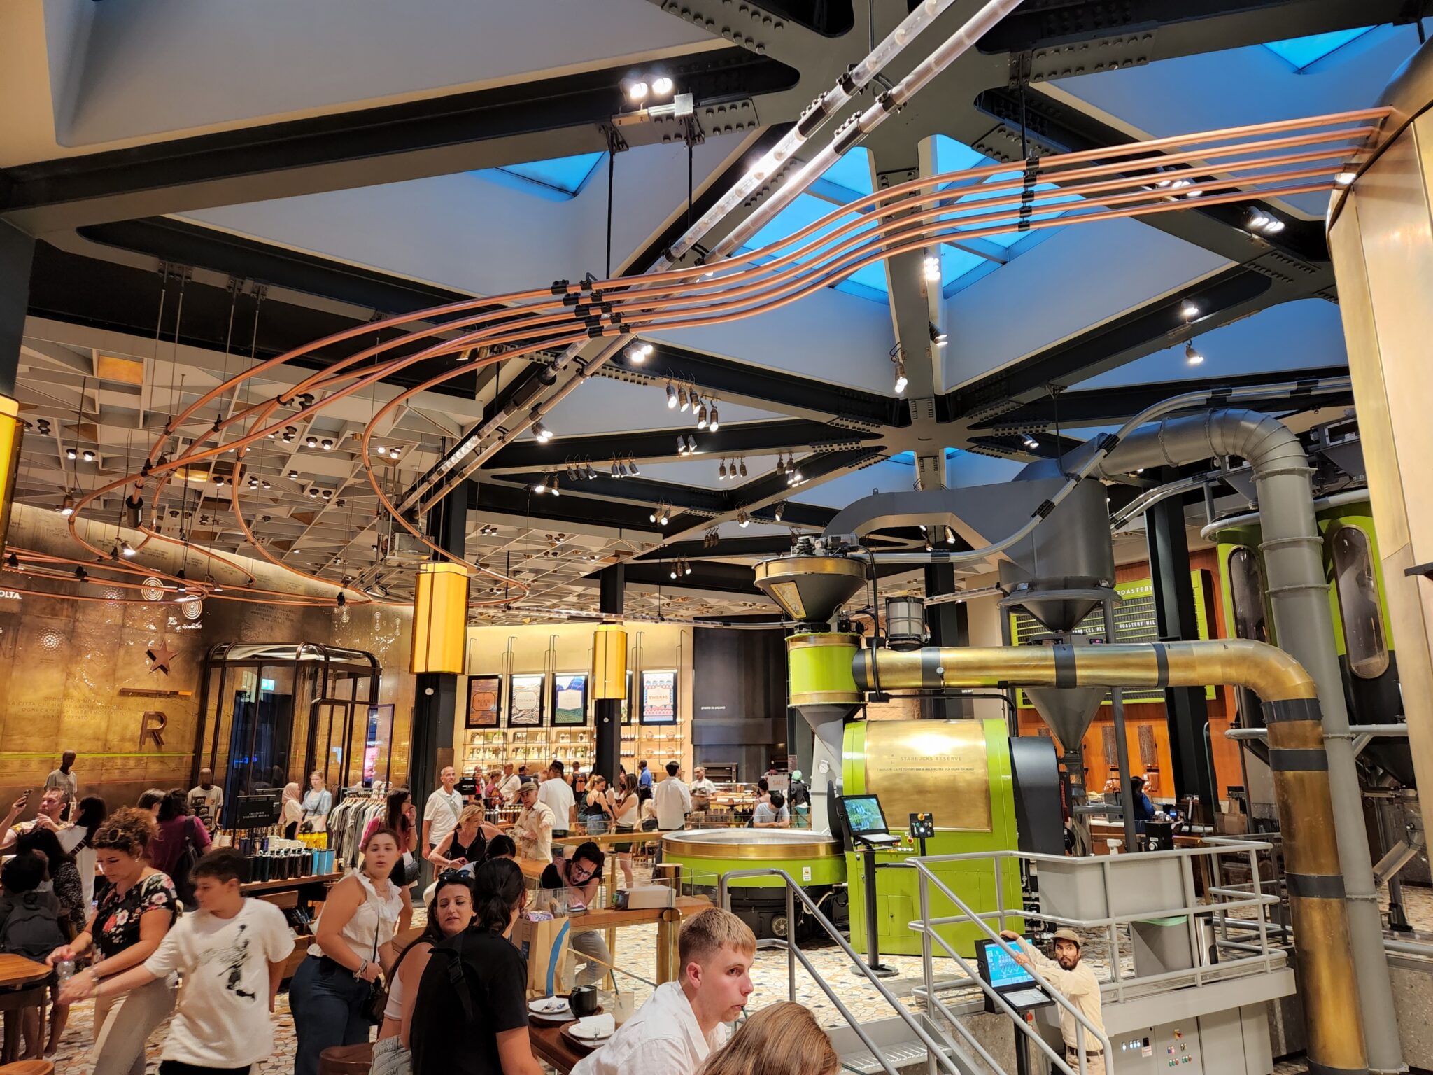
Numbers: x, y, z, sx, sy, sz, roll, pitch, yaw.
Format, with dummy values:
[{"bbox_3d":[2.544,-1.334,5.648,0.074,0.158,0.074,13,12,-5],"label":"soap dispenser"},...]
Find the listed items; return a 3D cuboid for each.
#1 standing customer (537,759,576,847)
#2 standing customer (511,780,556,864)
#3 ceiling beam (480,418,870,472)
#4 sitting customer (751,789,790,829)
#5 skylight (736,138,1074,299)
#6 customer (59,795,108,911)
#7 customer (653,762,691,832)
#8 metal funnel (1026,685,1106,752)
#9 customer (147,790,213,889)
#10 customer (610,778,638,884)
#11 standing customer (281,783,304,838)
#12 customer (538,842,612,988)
[{"bbox_3d":[-2.070,3.826,12.357,0.520,1.820,0.340,3,-13,-12],"label":"standing customer"},{"bbox_3d":[-2.085,3.619,10.765,0.500,1.660,0.370,-6,-14,24],"label":"standing customer"},{"bbox_3d":[-0.572,-1.206,12.440,5.250,0.420,0.300,-3,-13,12],"label":"ceiling beam"},{"bbox_3d":[0.713,3.956,12.403,0.550,1.200,0.650,-1,-13,3],"label":"sitting customer"},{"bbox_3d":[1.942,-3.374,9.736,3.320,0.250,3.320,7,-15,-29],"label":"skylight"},{"bbox_3d":[-5.563,3.077,8.275,0.360,1.620,0.420,-1,-13,3],"label":"customer"},{"bbox_3d":[-0.610,3.997,13.036,0.530,1.790,0.340,-3,-13,11],"label":"customer"},{"bbox_3d":[3.981,1.975,10.815,1.100,0.950,1.100,0,-13,0],"label":"metal funnel"},{"bbox_3d":[-4.351,2.848,7.662,0.520,1.600,0.420,5,-14,-22],"label":"customer"},{"bbox_3d":[-1.231,4.026,12.829,0.450,1.620,0.450,-3,-13,11],"label":"customer"},{"bbox_3d":[-6.060,4.252,13.521,0.380,1.500,0.450,1,-13,-3],"label":"standing customer"},{"bbox_3d":[-0.909,2.640,6.167,0.500,1.270,0.570,6,-14,-24],"label":"customer"}]

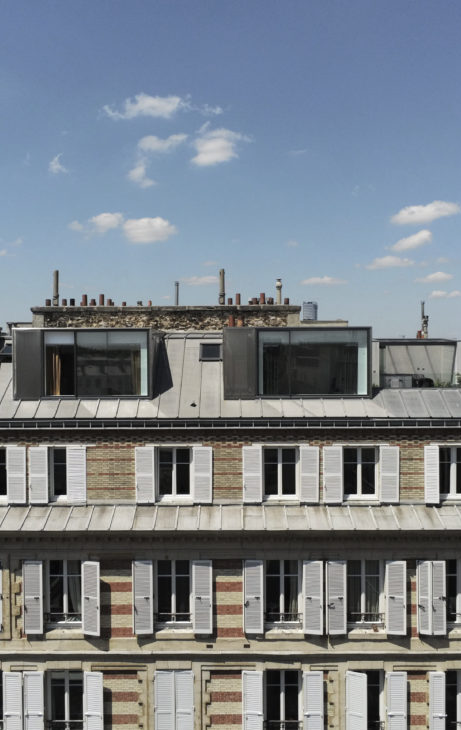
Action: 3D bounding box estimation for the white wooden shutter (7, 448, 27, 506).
[{"bbox_3d":[-6.257,3.236,18.918,0.578,1.651,0.050,0,1,0],"label":"white wooden shutter"}]

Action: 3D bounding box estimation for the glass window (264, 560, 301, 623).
[{"bbox_3d":[1.508,6.590,18.750,1.056,1.899,0.120,0,1,0],"label":"glass window"}]

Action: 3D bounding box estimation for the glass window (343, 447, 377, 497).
[{"bbox_3d":[3.960,3.274,19.820,1.080,1.550,0.080,0,1,0],"label":"glass window"}]

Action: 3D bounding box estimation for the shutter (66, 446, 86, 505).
[{"bbox_3d":[-4.629,3.308,19.448,0.597,1.690,0.050,0,1,0],"label":"shutter"}]

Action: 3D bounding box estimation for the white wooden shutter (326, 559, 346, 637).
[{"bbox_3d":[3.019,6.598,18.330,0.572,2.101,0.050,0,1,-8],"label":"white wooden shutter"}]

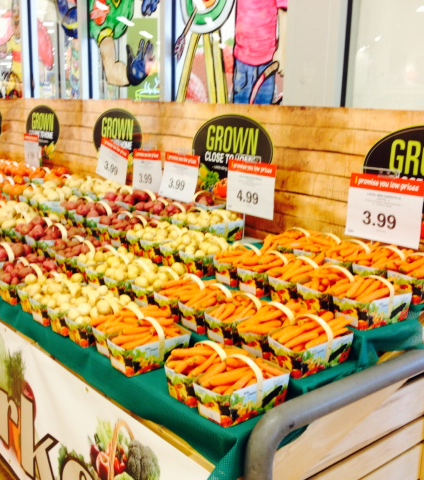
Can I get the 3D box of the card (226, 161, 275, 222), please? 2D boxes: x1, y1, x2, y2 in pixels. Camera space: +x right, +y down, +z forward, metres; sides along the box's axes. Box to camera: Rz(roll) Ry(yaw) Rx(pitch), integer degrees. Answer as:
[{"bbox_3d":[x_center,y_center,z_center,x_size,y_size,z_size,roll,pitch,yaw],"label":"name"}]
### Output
[{"bbox_3d":[0.157,-0.211,2.643,0.010,0.216,0.279,-8,15,-40],"label":"card"}]

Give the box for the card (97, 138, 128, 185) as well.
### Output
[{"bbox_3d":[-0.560,-0.437,3.645,0.010,0.216,0.279,-10,30,-42],"label":"card"}]

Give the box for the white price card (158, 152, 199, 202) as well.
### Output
[{"bbox_3d":[-0.157,-0.300,3.060,0.010,0.216,0.279,4,8,-39],"label":"white price card"}]

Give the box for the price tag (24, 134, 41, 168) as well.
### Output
[{"bbox_3d":[-1.190,-0.588,4.280,0.010,0.216,0.279,-7,14,-35],"label":"price tag"}]

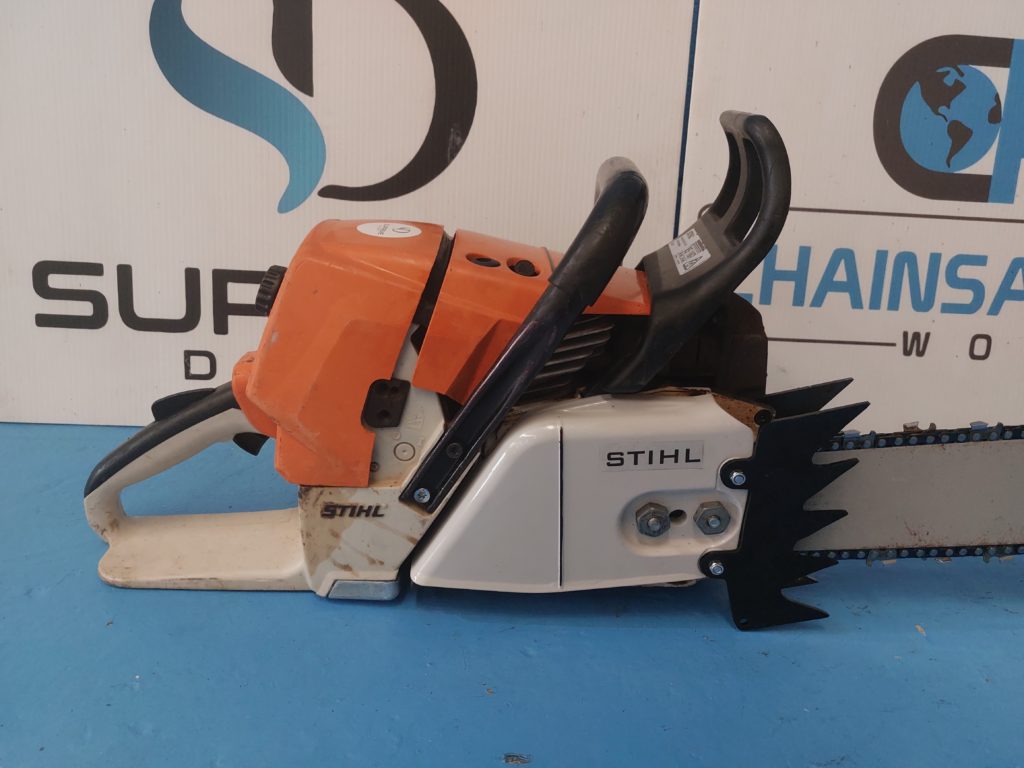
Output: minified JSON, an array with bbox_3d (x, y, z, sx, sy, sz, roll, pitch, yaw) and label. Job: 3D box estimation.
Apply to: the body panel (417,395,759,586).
[{"bbox_3d":[0.039,0.066,0.439,0.207,0.124,0.042,-2,22,0],"label":"body panel"}]

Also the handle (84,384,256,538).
[{"bbox_3d":[-0.237,0.054,0.494,0.128,0.117,0.040,-2,22,0],"label":"handle"}]

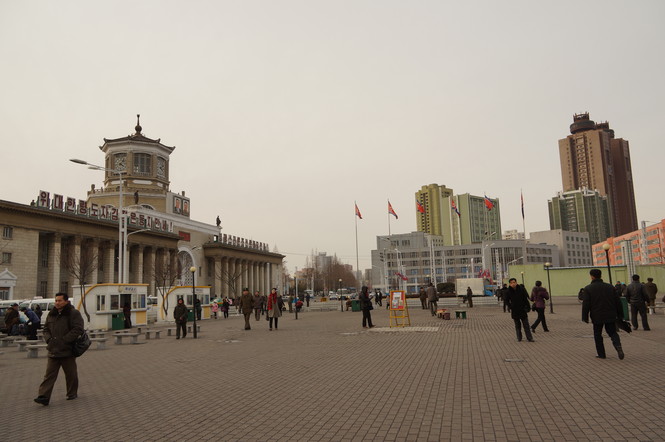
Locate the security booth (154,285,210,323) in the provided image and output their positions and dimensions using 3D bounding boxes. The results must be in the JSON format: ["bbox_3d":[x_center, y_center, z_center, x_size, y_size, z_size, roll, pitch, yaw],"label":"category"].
[{"bbox_3d":[-9.813,5.538,33.213,2.220,2.200,3.240,-4,-8,14],"label":"security booth"}]

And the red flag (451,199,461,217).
[{"bbox_3d":[20.986,-2.252,85.000,1.700,3.000,0.500,-4,-8,11],"label":"red flag"}]

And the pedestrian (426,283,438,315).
[{"bbox_3d":[5.310,4.186,26.400,0.580,1.700,0.450,-3,-8,5],"label":"pedestrian"}]

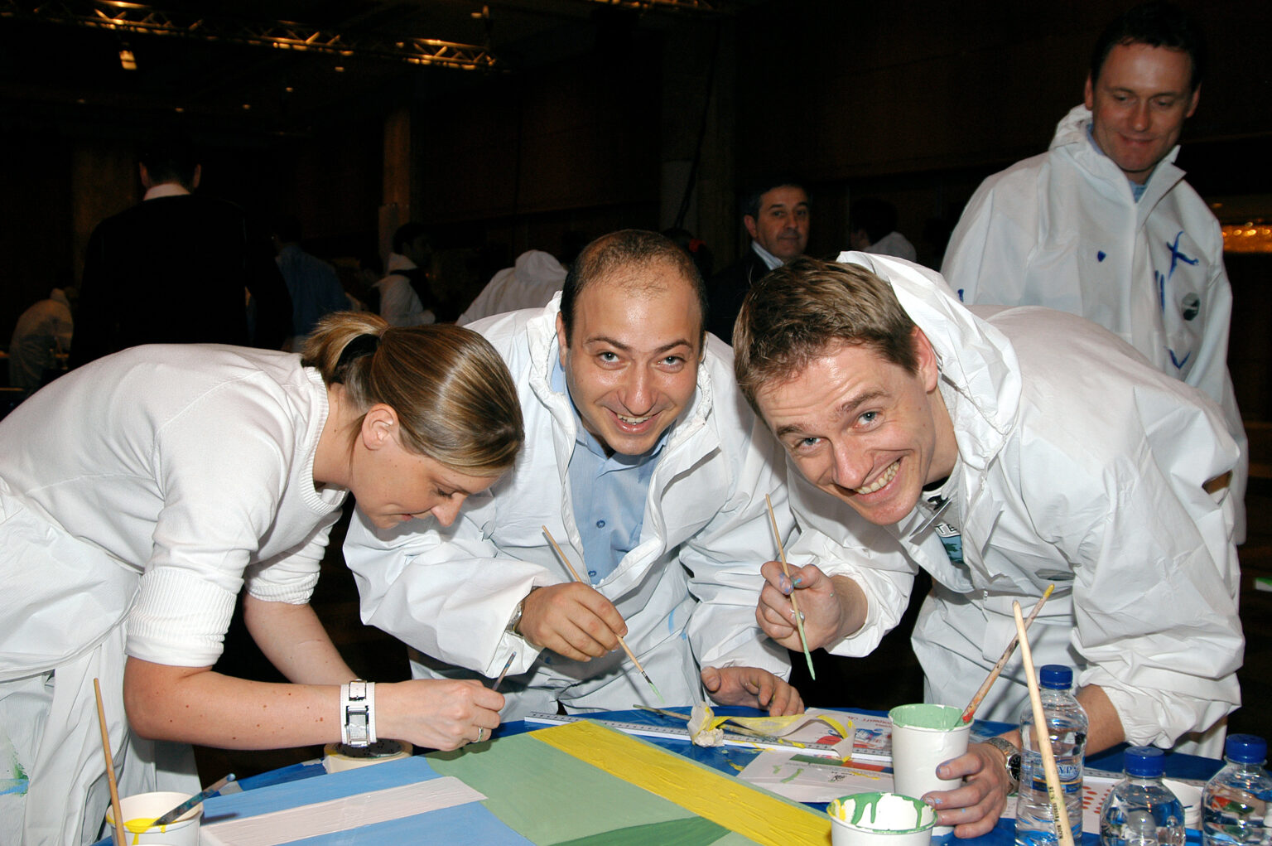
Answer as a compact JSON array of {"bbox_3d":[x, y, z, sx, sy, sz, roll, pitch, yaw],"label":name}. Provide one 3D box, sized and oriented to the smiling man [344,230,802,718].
[{"bbox_3d":[-0.075,0.420,1.665,0.580,1.300,0.720,-1,5,-6],"label":"smiling man"}]

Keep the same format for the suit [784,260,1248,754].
[{"bbox_3d":[0.520,0.440,1.560,0.540,1.260,0.680,4,7,41],"label":"suit"}]

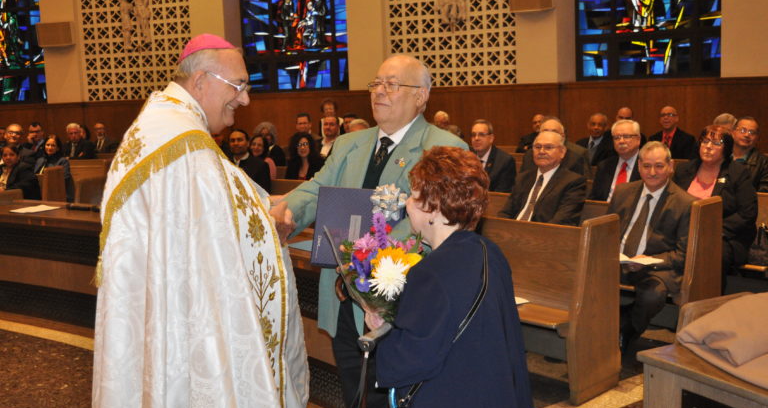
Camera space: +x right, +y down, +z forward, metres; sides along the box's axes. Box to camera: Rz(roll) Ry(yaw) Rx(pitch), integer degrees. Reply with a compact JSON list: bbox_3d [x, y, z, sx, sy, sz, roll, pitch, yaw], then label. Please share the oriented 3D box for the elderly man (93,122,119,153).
[{"bbox_3d":[-4.241,-0.556,12.218,0.580,1.270,0.820,1,7,22],"label":"elderly man"}]

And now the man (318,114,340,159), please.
[{"bbox_3d":[-0.653,-0.303,8.934,0.580,1.270,0.820,3,8,34],"label":"man"}]

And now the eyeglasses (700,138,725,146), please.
[{"bbox_3d":[2.062,-0.392,5.200,0.140,0.045,0.140,13,2,38],"label":"eyeglasses"}]

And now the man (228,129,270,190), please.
[{"bbox_3d":[-1.325,0.004,7.134,0.580,1.270,0.820,3,8,34],"label":"man"}]

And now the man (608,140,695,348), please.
[{"bbox_3d":[1.405,0.282,4.510,0.560,1.220,0.740,4,10,38],"label":"man"}]

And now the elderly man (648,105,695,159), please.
[{"bbox_3d":[2.630,-0.252,7.858,0.540,1.326,0.760,5,11,41],"label":"elderly man"}]

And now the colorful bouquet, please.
[{"bbox_3d":[0.002,0.149,2.550,0.280,0.410,0.250,-1,8,5],"label":"colorful bouquet"}]

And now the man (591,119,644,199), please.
[{"bbox_3d":[1.493,0.092,5.455,0.580,1.270,0.820,5,9,44],"label":"man"}]

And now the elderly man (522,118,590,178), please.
[{"bbox_3d":[1.094,0.067,5.920,0.760,1.342,0.550,-10,11,-43],"label":"elderly man"}]

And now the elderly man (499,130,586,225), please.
[{"bbox_3d":[0.884,0.219,4.908,0.820,1.270,0.580,-8,9,-43],"label":"elderly man"}]

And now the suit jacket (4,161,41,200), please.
[{"bbox_3d":[-3.495,-0.125,7.957,0.500,0.580,0.380,0,8,13],"label":"suit jacket"}]

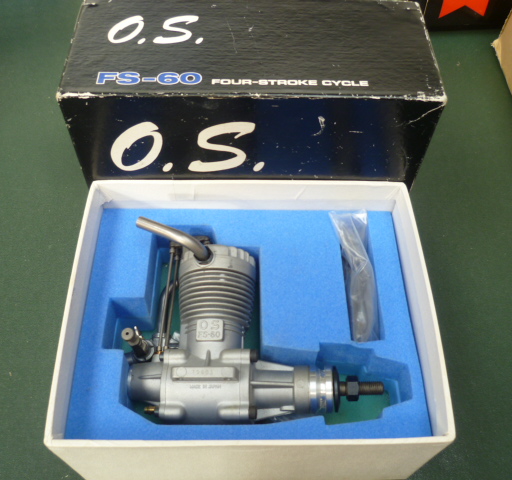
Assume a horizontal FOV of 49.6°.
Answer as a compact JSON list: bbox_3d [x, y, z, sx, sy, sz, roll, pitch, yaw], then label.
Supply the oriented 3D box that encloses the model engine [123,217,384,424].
[{"bbox_3d":[-0.001,0.051,0.338,0.149,0.067,0.129,0,56,-2],"label":"model engine"}]

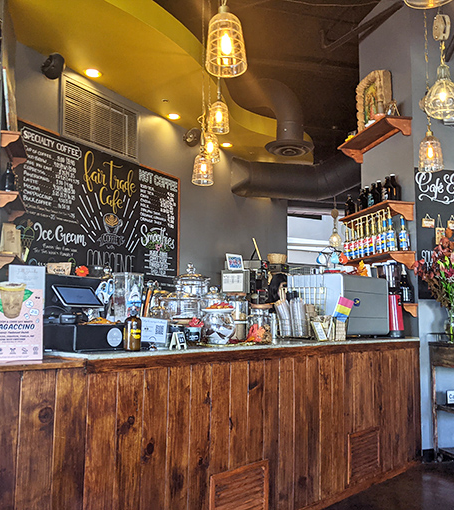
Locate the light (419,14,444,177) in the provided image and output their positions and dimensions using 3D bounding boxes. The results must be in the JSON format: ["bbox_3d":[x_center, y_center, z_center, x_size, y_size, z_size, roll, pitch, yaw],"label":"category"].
[{"bbox_3d":[1.360,-1.114,3.570,0.170,1.131,0.170,-2,-7,21],"label":"light"}]

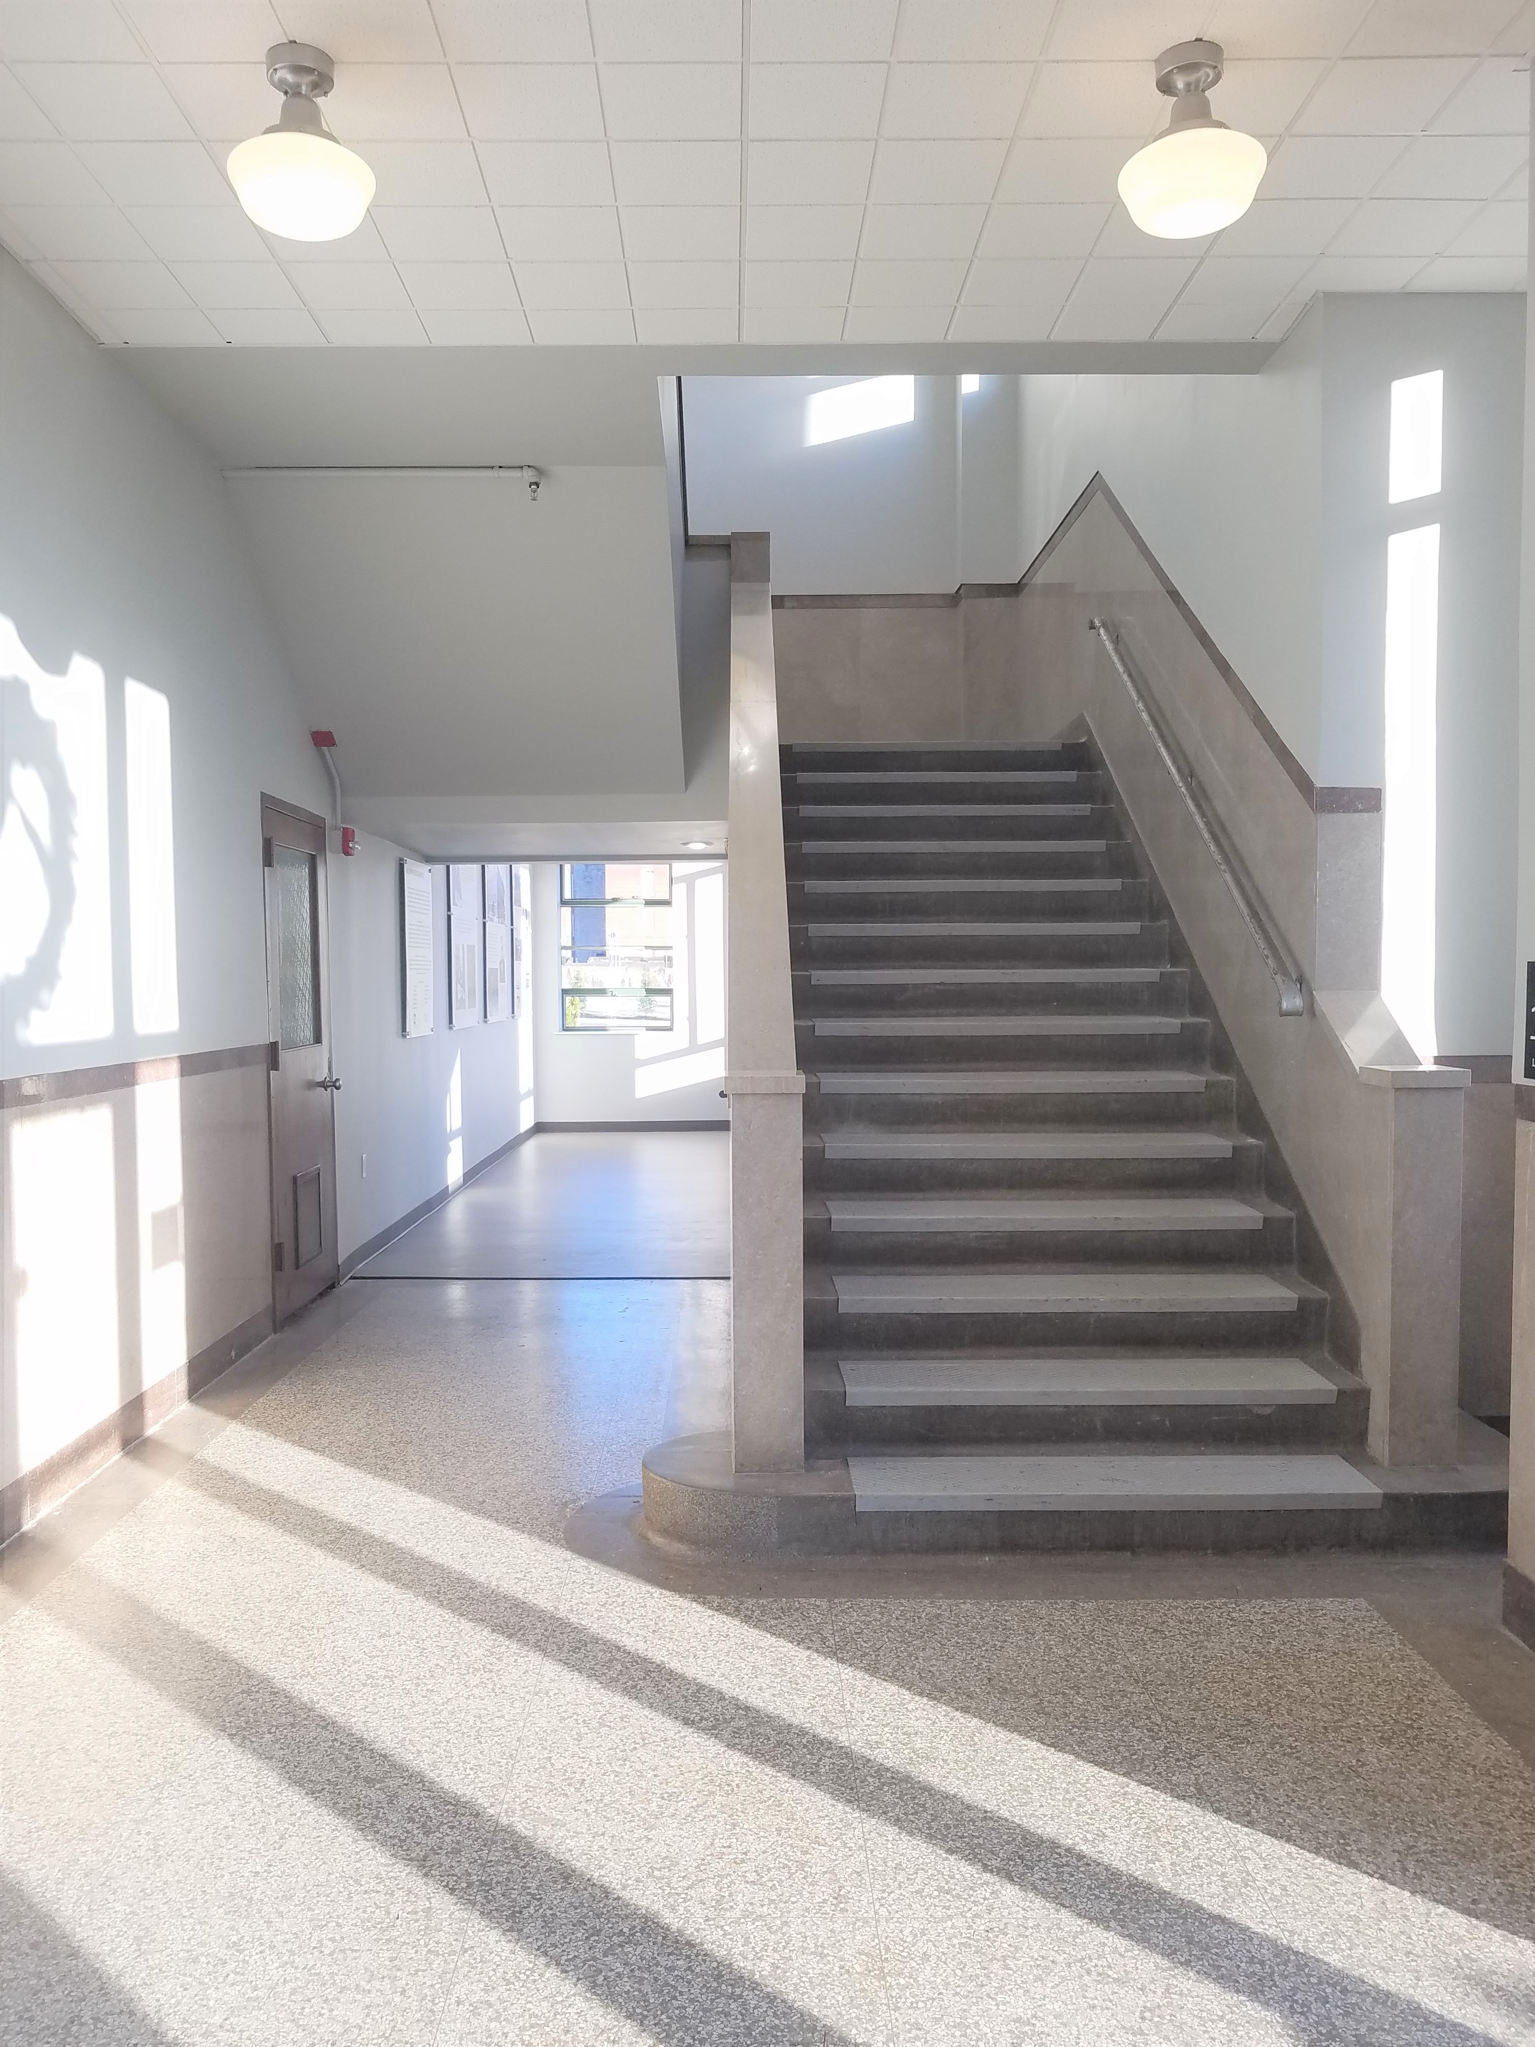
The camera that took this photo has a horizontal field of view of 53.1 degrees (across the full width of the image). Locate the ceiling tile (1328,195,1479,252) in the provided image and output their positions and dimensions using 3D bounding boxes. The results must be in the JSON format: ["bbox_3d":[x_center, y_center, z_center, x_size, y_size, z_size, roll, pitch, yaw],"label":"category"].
[{"bbox_3d":[1.651,-2.070,3.991,0.305,0.020,0.305,-1,2,-1],"label":"ceiling tile"}]

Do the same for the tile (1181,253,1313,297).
[{"bbox_3d":[1.308,-2.040,4.215,0.300,0.020,0.300,0,3,-1],"label":"tile"}]

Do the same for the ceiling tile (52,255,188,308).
[{"bbox_3d":[-1.746,-2.016,4.191,0.305,0.019,0.300,-1,2,-1],"label":"ceiling tile"}]

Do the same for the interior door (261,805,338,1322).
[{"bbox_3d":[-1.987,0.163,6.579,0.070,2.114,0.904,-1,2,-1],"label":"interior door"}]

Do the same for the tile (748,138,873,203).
[{"bbox_3d":[0.095,-2.000,3.601,0.302,0.020,0.302,-1,3,-1],"label":"tile"}]

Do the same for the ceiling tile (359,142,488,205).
[{"bbox_3d":[-0.819,-1.987,3.580,0.302,0.020,0.300,-1,2,-1],"label":"ceiling tile"}]

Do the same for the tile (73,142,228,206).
[{"bbox_3d":[-1.413,-1.982,3.571,0.302,0.020,0.302,-1,3,-1],"label":"tile"}]

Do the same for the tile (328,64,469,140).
[{"bbox_3d":[-0.822,-2.023,3.368,0.305,0.020,0.305,-1,2,-1],"label":"tile"}]

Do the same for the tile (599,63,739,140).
[{"bbox_3d":[-0.204,-2.030,3.375,0.305,0.020,0.305,-1,2,-1],"label":"tile"}]

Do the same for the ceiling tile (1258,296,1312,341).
[{"bbox_3d":[1.506,-2.058,4.499,0.080,0.019,0.244,-1,2,-1],"label":"ceiling tile"}]

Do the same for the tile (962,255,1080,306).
[{"bbox_3d":[0.695,-2.042,4.221,0.302,0.020,0.302,-1,3,-1],"label":"tile"}]

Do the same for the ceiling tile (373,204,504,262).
[{"bbox_3d":[-0.838,-2.043,3.963,0.305,0.020,0.305,-1,2,-1],"label":"ceiling tile"}]

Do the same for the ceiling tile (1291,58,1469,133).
[{"bbox_3d":[1.327,-2.017,3.345,0.305,0.019,0.300,-1,2,-1],"label":"ceiling tile"}]

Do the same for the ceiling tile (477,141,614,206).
[{"bbox_3d":[-0.514,-1.992,3.586,0.302,0.020,0.300,-1,2,-1],"label":"ceiling tile"}]

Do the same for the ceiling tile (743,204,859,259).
[{"bbox_3d":[0.095,-2.025,3.919,0.305,0.019,0.300,-1,2,-1],"label":"ceiling tile"}]

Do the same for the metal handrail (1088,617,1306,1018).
[{"bbox_3d":[1.499,-0.924,5.614,0.097,1.693,2.397,-1,2,-1],"label":"metal handrail"}]

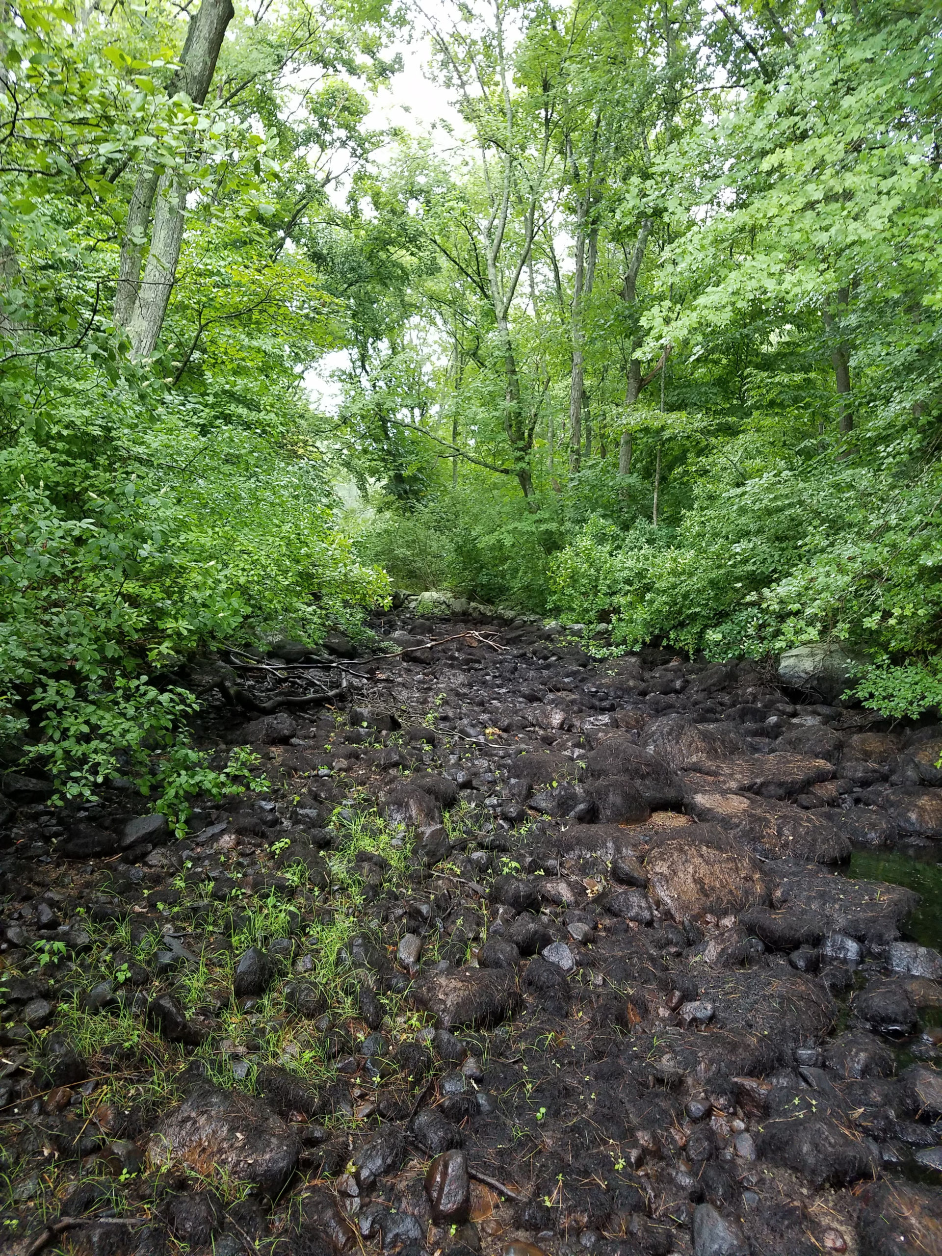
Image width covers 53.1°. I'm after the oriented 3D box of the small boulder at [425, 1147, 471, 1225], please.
[{"bbox_3d":[-0.054,1.279,2.166,0.105,0.108,0.173,1,5,0],"label":"small boulder"}]

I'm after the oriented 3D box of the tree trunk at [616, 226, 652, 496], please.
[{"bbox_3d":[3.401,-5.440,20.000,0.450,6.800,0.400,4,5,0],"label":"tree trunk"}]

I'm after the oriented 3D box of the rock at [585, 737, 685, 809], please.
[{"bbox_3d":[0.952,0.837,5.476,0.572,0.398,0.514,1,5,10],"label":"rock"}]

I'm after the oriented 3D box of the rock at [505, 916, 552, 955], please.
[{"bbox_3d":[0.222,1.195,3.657,0.181,0.145,0.181,0,4,0],"label":"rock"}]

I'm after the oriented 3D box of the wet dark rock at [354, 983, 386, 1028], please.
[{"bbox_3d":[-0.317,1.182,2.950,0.096,0.127,0.116,0,4,0],"label":"wet dark rock"}]

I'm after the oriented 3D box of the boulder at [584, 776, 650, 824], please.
[{"bbox_3d":[0.794,0.932,5.130,0.353,0.244,0.318,1,5,9],"label":"boulder"}]

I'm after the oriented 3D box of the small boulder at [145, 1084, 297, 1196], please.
[{"bbox_3d":[-0.599,1.235,2.292,0.341,0.161,0.273,2,5,15],"label":"small boulder"}]

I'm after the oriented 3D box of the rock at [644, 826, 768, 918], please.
[{"bbox_3d":[1.015,1.062,4.095,0.513,0.328,0.436,1,4,10],"label":"rock"}]

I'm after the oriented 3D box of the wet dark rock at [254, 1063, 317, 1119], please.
[{"bbox_3d":[-0.493,1.244,2.532,0.157,0.109,0.133,2,5,20],"label":"wet dark rock"}]

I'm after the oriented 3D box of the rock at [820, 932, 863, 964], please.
[{"bbox_3d":[1.434,1.235,3.644,0.156,0.114,0.109,0,4,0],"label":"rock"}]

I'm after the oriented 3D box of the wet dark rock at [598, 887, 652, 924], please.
[{"bbox_3d":[0.633,1.137,3.856,0.217,0.138,0.152,0,4,0],"label":"wet dark rock"}]

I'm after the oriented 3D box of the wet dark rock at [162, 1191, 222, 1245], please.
[{"bbox_3d":[-0.629,1.329,2.127,0.129,0.084,0.116,0,4,0],"label":"wet dark rock"}]

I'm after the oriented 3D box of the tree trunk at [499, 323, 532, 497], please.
[{"bbox_3d":[0.899,-4.378,19.000,0.600,3.498,0.500,1,5,0],"label":"tree trunk"}]

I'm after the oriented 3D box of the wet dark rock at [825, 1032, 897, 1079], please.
[{"bbox_3d":[1.121,1.234,2.729,0.194,0.101,0.155,2,5,22],"label":"wet dark rock"}]

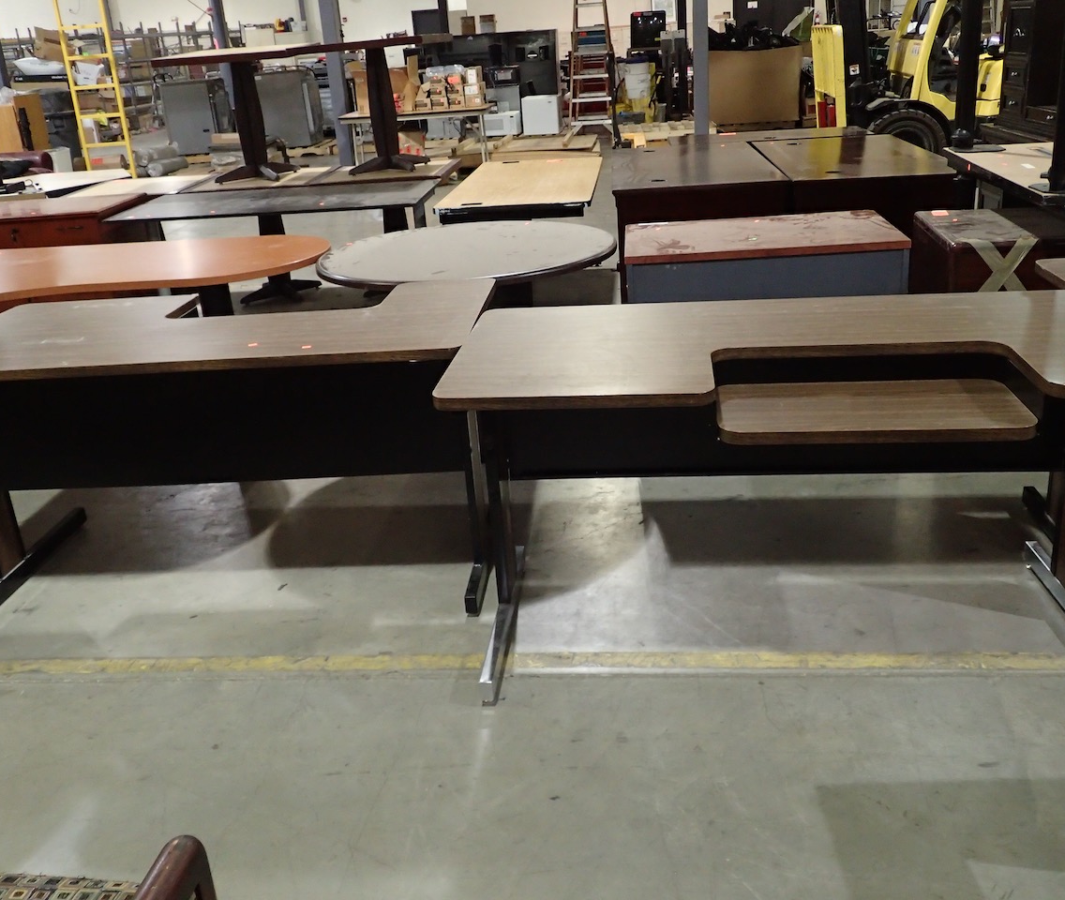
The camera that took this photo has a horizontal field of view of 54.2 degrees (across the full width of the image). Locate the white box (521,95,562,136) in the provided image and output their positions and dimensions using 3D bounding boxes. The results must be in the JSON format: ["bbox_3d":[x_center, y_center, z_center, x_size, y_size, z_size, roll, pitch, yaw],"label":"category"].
[{"bbox_3d":[0.135,-4.409,13.652,0.455,0.475,0.460,-2,22,5],"label":"white box"}]

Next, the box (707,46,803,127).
[{"bbox_3d":[2.917,-4.847,13.773,1.080,0.890,1.100,-3,22,3],"label":"box"}]

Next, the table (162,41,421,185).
[{"bbox_3d":[-1.262,-1.982,6.091,1.500,0.730,0.850,-2,22,5],"label":"table"}]

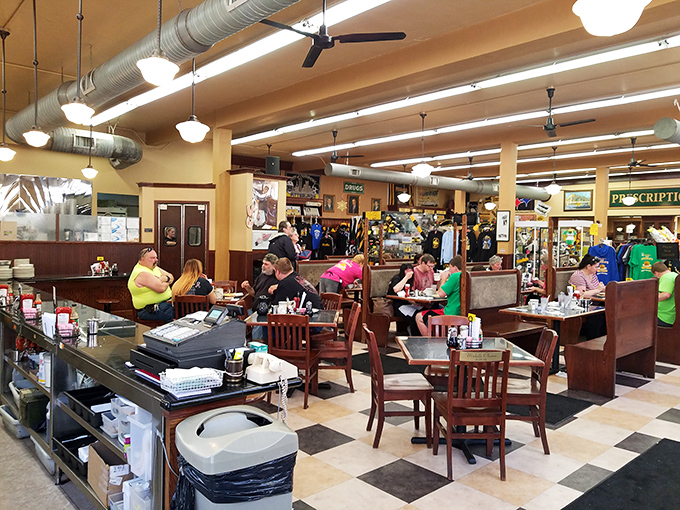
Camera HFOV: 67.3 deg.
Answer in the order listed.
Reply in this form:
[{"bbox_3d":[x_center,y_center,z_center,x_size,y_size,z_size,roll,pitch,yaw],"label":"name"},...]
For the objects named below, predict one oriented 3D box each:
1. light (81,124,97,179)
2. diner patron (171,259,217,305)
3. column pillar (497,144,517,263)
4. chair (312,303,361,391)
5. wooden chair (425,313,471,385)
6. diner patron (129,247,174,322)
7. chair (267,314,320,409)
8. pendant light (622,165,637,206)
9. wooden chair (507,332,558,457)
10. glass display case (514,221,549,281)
[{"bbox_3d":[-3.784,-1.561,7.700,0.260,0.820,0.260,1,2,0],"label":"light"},{"bbox_3d":[-1.800,0.713,6.450,0.540,1.320,0.780,1,2,19],"label":"diner patron"},{"bbox_3d":[3.468,-0.496,10.488,0.250,3.500,0.250,-1,3,-42],"label":"column pillar"},{"bbox_3d":[-0.055,0.936,5.314,0.480,0.870,0.430,1,2,-5],"label":"chair"},{"bbox_3d":[0.950,1.029,4.490,0.440,0.900,0.520,1,2,10],"label":"wooden chair"},{"bbox_3d":[-2.280,0.602,6.625,0.850,1.370,0.620,1,2,3],"label":"diner patron"},{"bbox_3d":[-0.450,0.994,4.970,0.440,0.900,0.530,1,2,11],"label":"chair"},{"bbox_3d":[8.276,-1.964,14.600,0.400,1.130,0.400,1,2,0],"label":"pendant light"},{"bbox_3d":[1.354,1.006,3.875,0.480,0.870,0.430,1,2,6],"label":"wooden chair"},{"bbox_3d":[3.730,0.330,10.050,0.490,1.960,0.490,-1,3,-42],"label":"glass display case"}]

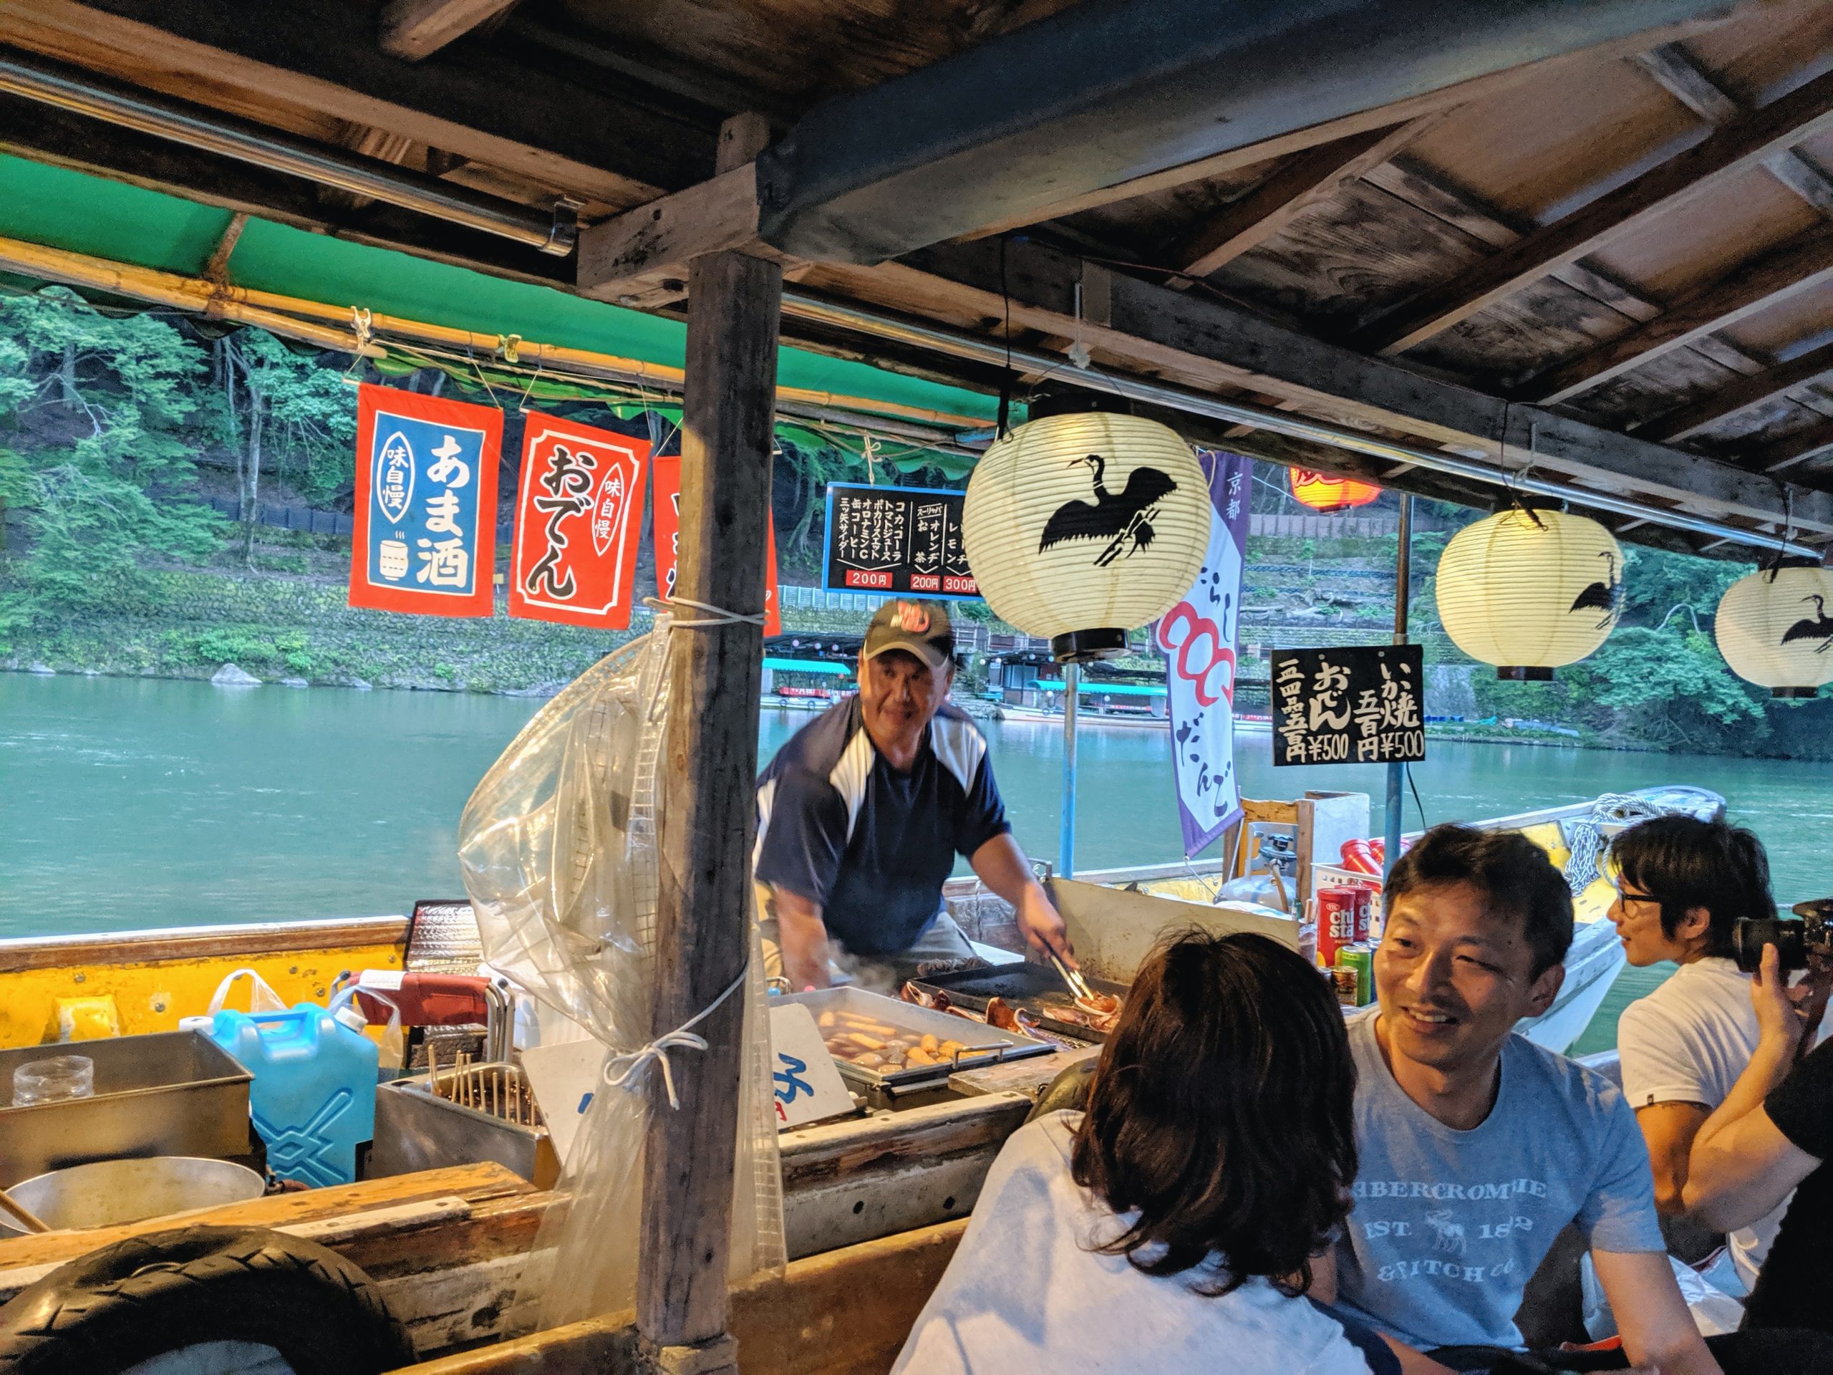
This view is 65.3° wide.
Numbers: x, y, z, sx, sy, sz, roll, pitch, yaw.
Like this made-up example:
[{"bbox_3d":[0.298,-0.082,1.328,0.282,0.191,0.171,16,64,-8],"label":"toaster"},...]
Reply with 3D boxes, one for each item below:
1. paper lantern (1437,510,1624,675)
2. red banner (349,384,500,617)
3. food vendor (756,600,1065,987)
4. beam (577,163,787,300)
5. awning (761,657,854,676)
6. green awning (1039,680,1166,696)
[{"bbox_3d":[1.260,-0.202,2.950,0.355,0.370,0.355,3,0,-27],"label":"paper lantern"},{"bbox_3d":[-1.230,-0.460,3.600,0.375,0.560,0.030,3,0,-39],"label":"red banner"},{"bbox_3d":[-0.030,0.500,2.800,0.620,1.360,0.720,3,0,-16],"label":"food vendor"},{"bbox_3d":[-0.289,-0.564,1.797,0.080,0.085,0.450,3,3,-39],"label":"beam"},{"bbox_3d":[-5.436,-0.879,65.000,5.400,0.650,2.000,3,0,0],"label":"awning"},{"bbox_3d":[9.365,0.102,68.000,7.200,0.620,2.000,3,0,0],"label":"green awning"}]

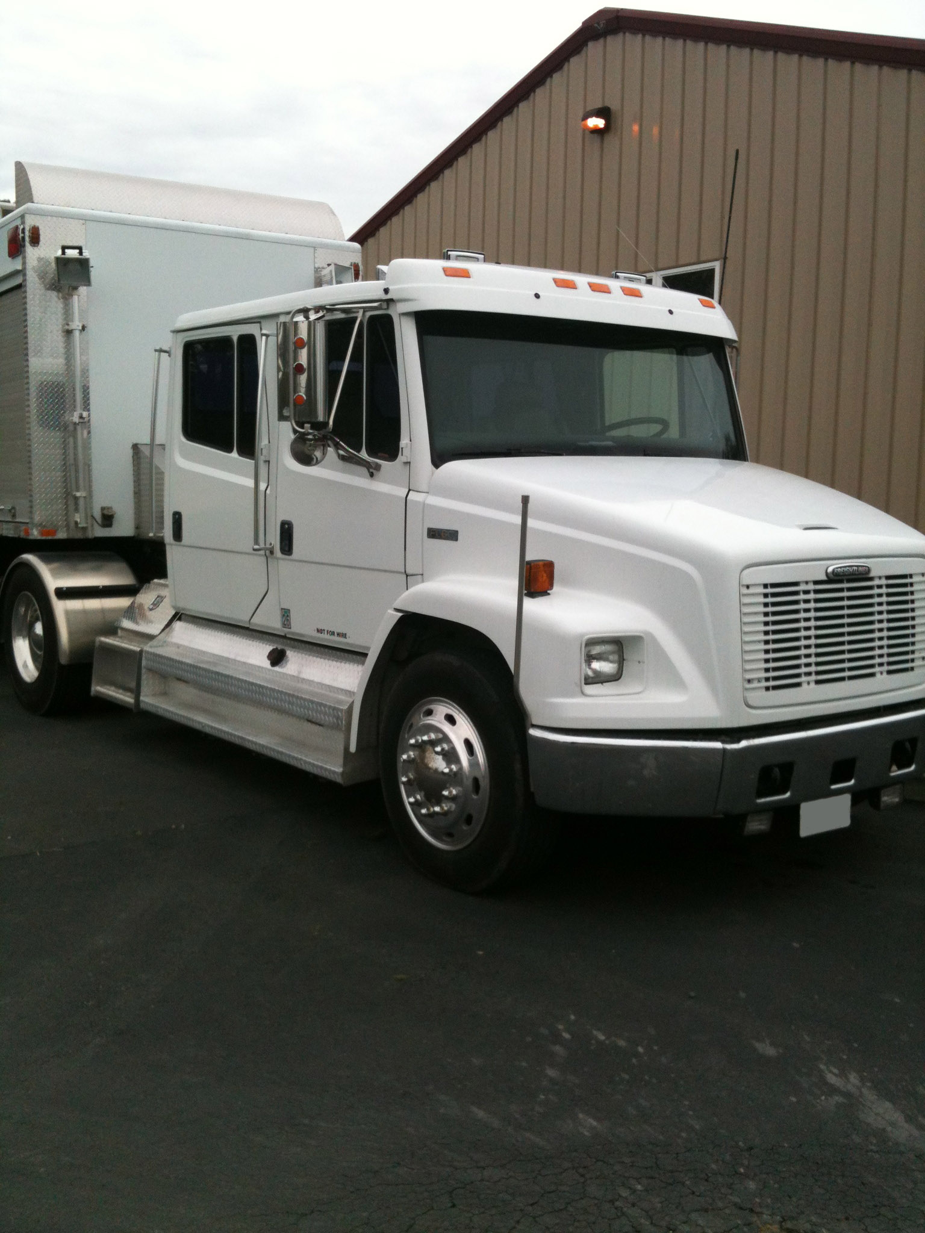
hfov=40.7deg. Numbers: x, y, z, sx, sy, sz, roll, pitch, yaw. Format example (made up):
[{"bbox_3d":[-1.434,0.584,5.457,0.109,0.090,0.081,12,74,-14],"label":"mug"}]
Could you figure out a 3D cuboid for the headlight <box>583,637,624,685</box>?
[{"bbox_3d":[0.480,0.161,4.517,0.207,0.150,0.090,-4,8,-37],"label":"headlight"}]

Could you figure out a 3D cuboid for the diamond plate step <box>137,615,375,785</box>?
[{"bbox_3d":[-1.049,0.363,6.336,0.320,0.540,2.150,-4,8,-37],"label":"diamond plate step"}]

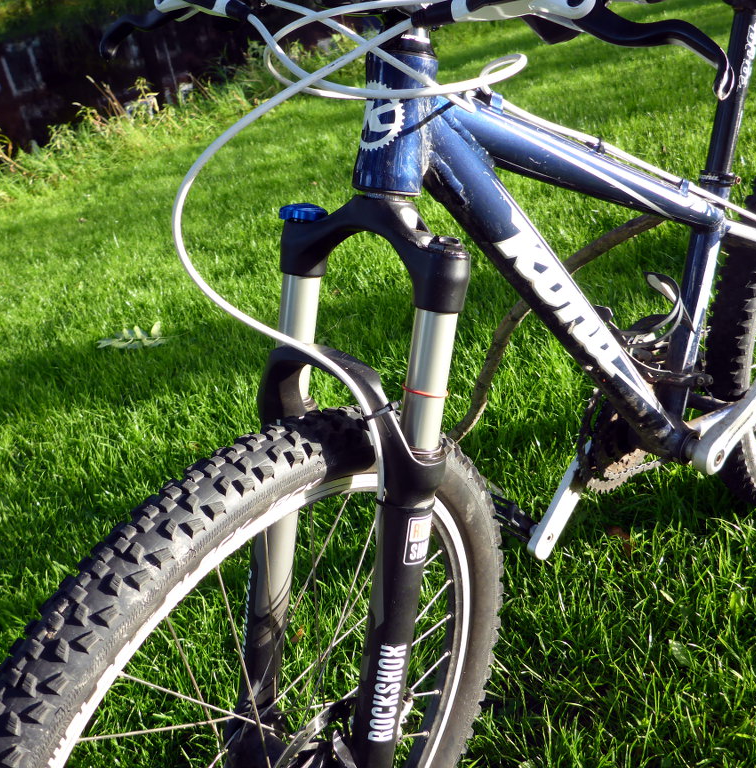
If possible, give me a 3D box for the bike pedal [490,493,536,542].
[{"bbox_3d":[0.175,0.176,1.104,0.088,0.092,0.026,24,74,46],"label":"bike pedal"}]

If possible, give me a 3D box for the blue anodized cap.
[{"bbox_3d":[-0.057,-0.137,0.660,0.042,0.013,0.042,7,15,-2],"label":"blue anodized cap"}]

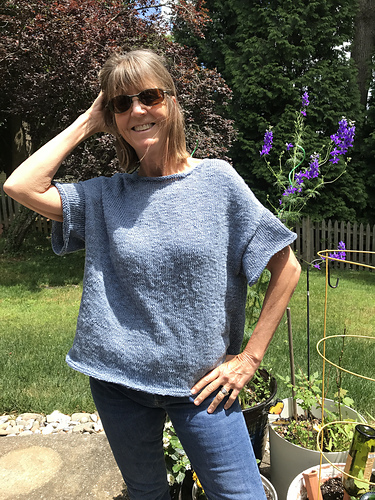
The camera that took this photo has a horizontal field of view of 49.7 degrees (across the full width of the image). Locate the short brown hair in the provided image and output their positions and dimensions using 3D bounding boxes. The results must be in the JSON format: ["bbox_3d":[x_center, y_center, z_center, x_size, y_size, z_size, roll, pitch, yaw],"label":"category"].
[{"bbox_3d":[-0.115,-0.354,1.060,0.195,0.285,0.215,-7,9,13],"label":"short brown hair"}]

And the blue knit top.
[{"bbox_3d":[-0.035,0.065,1.120,0.610,0.570,0.330,2,7,16],"label":"blue knit top"}]

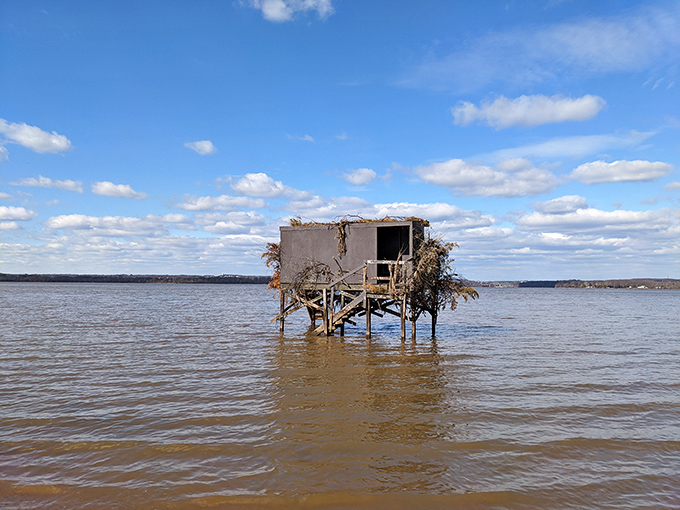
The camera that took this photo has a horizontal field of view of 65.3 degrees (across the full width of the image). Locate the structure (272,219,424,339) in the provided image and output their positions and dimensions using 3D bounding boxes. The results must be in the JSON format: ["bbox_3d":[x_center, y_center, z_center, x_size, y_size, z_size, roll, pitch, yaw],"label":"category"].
[{"bbox_3d":[0.437,0.858,17.172,4.617,3.548,2.155,-1,-4,27],"label":"structure"}]

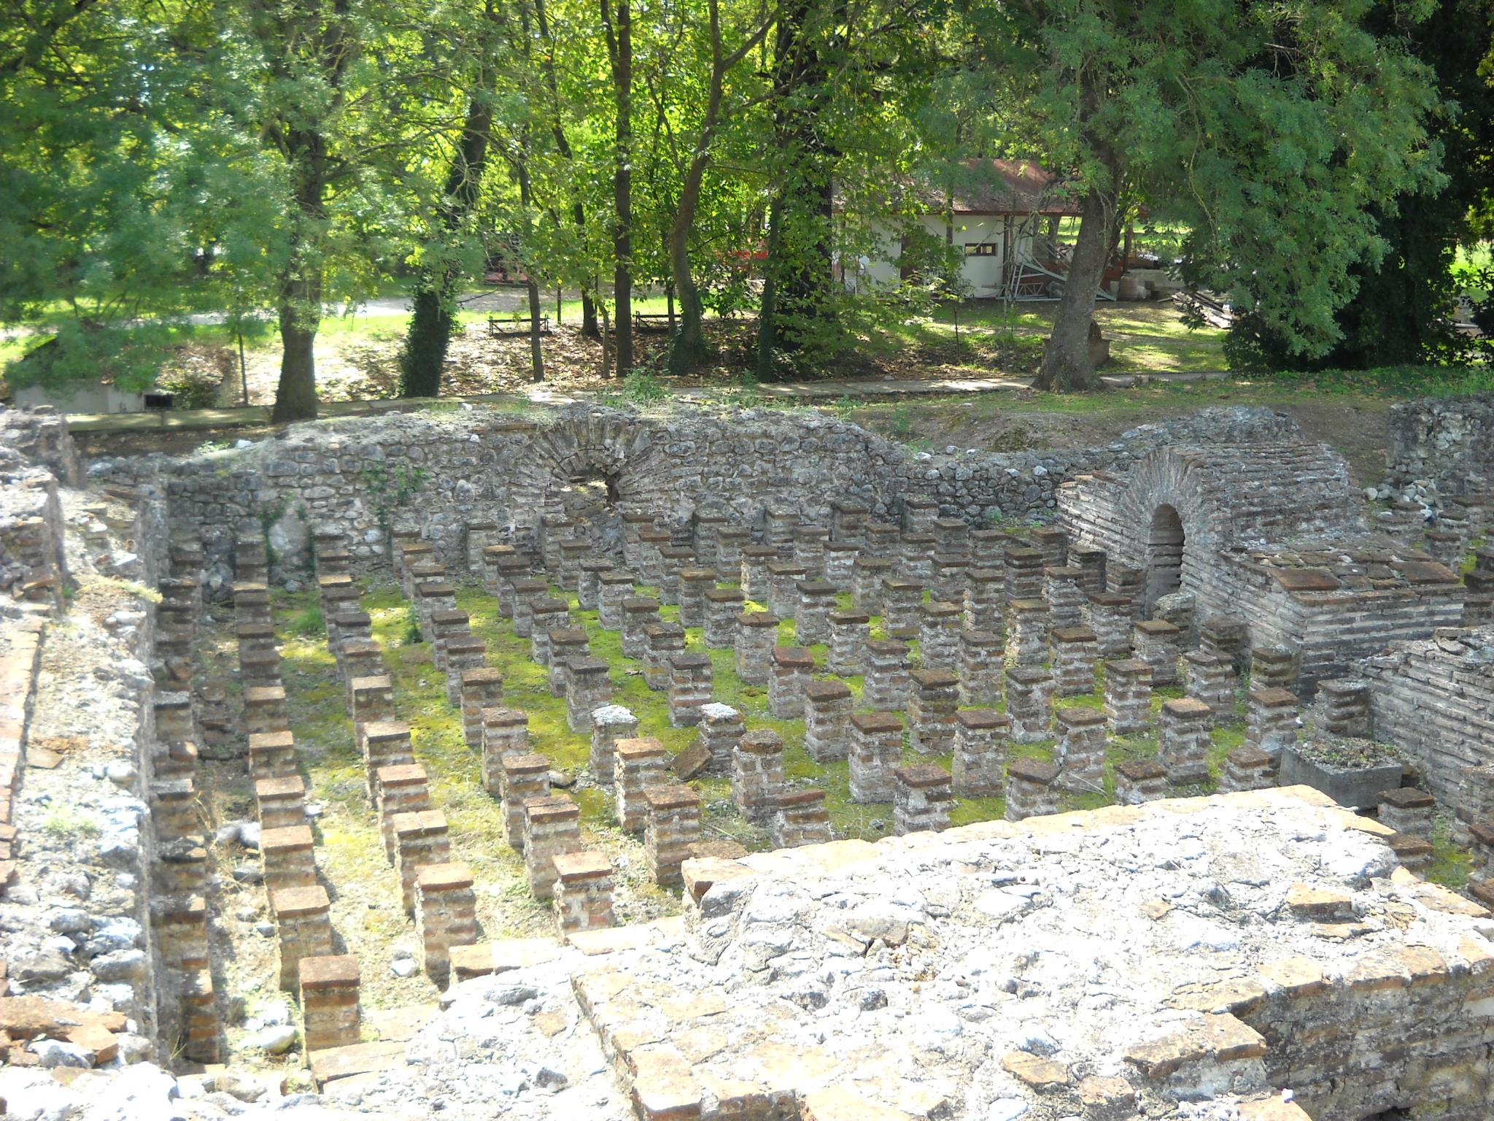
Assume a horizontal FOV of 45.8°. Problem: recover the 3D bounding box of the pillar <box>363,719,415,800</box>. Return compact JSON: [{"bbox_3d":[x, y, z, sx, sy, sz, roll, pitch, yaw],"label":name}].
[{"bbox_3d":[-2.689,1.545,13.287,0.312,0.580,0.312,-4,15,-17],"label":"pillar"}]

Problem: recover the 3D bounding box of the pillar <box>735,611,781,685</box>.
[{"bbox_3d":[0.100,0.900,18.023,0.331,0.649,0.331,-3,16,-17],"label":"pillar"}]

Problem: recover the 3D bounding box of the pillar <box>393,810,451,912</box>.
[{"bbox_3d":[-1.996,1.836,10.861,0.300,0.518,0.283,-3,16,-17],"label":"pillar"}]

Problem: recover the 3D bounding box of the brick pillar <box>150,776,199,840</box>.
[{"bbox_3d":[-3.903,1.817,12.121,0.312,0.575,0.312,-4,15,-17],"label":"brick pillar"}]

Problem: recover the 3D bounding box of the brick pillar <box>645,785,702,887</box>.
[{"bbox_3d":[-0.560,2.095,13.477,0.341,0.643,0.341,-5,16,-17],"label":"brick pillar"}]

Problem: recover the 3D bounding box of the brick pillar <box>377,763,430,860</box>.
[{"bbox_3d":[-2.703,1.970,13.934,0.336,0.634,0.336,-5,16,-17],"label":"brick pillar"}]

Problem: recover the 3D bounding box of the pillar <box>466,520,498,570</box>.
[{"bbox_3d":[-2.813,-0.161,18.753,0.307,0.473,0.290,-3,15,-17],"label":"pillar"}]

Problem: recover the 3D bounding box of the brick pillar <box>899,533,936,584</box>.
[{"bbox_3d":[1.883,0.027,19.587,0.312,0.560,0.312,-4,15,-17],"label":"brick pillar"}]

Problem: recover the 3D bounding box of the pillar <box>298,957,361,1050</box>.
[{"bbox_3d":[-2.313,2.516,9.861,0.312,0.530,0.312,-4,15,-17],"label":"pillar"}]

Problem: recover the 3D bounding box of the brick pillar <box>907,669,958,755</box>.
[{"bbox_3d":[1.472,1.196,14.044,0.305,0.555,0.297,-5,14,-21],"label":"brick pillar"}]

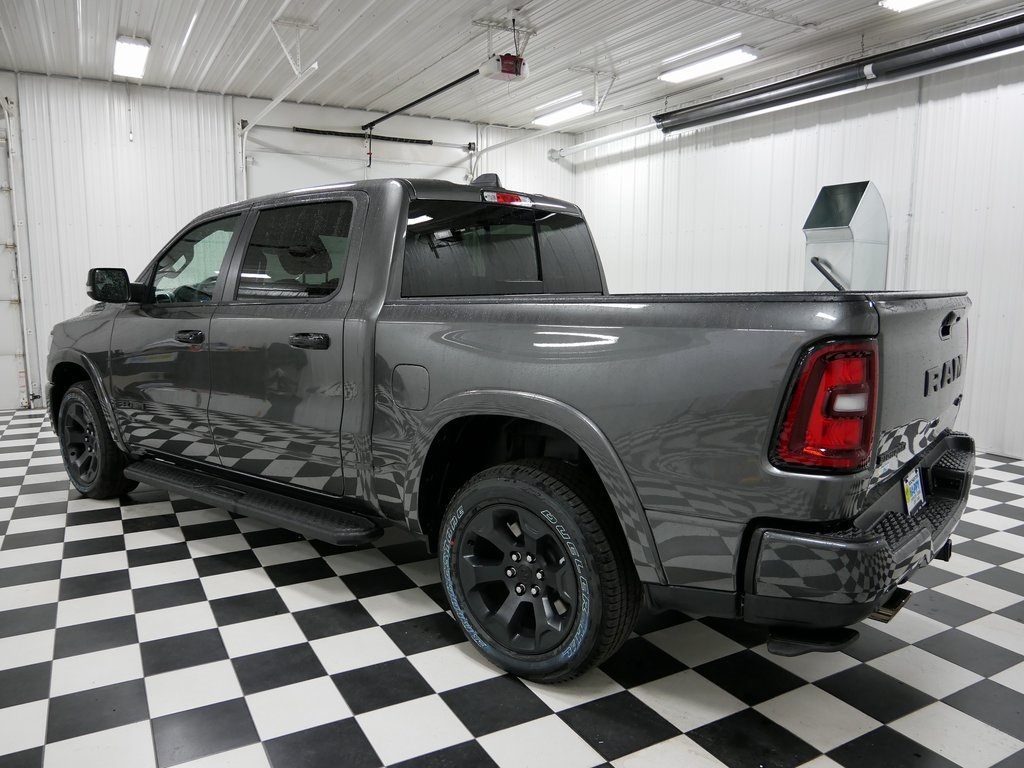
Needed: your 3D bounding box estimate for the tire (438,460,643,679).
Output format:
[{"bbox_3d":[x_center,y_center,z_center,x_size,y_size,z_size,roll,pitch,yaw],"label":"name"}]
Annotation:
[{"bbox_3d":[0.088,0.692,2.893,0.800,0.800,0.275,6,10,38],"label":"tire"}]

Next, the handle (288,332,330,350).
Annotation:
[{"bbox_3d":[-0.888,-0.187,3.378,0.240,0.070,0.055,6,10,38],"label":"handle"}]

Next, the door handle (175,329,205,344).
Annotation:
[{"bbox_3d":[-1.681,-0.245,4.016,0.240,0.066,0.055,6,10,38],"label":"door handle"}]

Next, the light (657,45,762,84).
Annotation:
[{"bbox_3d":[1.886,-3.098,7.438,0.330,0.090,1.220,-4,9,-29],"label":"light"}]

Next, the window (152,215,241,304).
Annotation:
[{"bbox_3d":[-1.700,-0.671,4.135,0.740,0.460,0.050,6,-5,38],"label":"window"}]

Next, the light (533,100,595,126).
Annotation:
[{"bbox_3d":[0.659,-3.436,9.727,0.320,0.090,1.240,-4,9,-29],"label":"light"}]

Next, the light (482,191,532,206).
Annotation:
[{"bbox_3d":[-0.028,-0.949,3.945,0.060,0.055,0.380,6,10,37],"label":"light"}]

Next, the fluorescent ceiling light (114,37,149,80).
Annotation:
[{"bbox_3d":[-3.663,-3.152,7.414,0.300,0.090,1.240,-4,9,-29],"label":"fluorescent ceiling light"}]

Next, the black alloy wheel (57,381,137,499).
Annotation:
[{"bbox_3d":[-2.768,0.366,5.166,0.810,0.800,0.280,6,10,37],"label":"black alloy wheel"}]

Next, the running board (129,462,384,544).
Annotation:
[{"bbox_3d":[-1.438,0.606,4.051,2.120,0.075,0.240,6,10,37],"label":"running board"}]

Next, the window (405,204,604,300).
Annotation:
[{"bbox_3d":[0.008,-0.662,3.893,0.070,0.440,1.560,-6,2,39],"label":"window"}]

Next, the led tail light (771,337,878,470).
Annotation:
[{"bbox_3d":[0.878,0.048,2.159,0.240,0.380,0.210,6,10,37],"label":"led tail light"}]

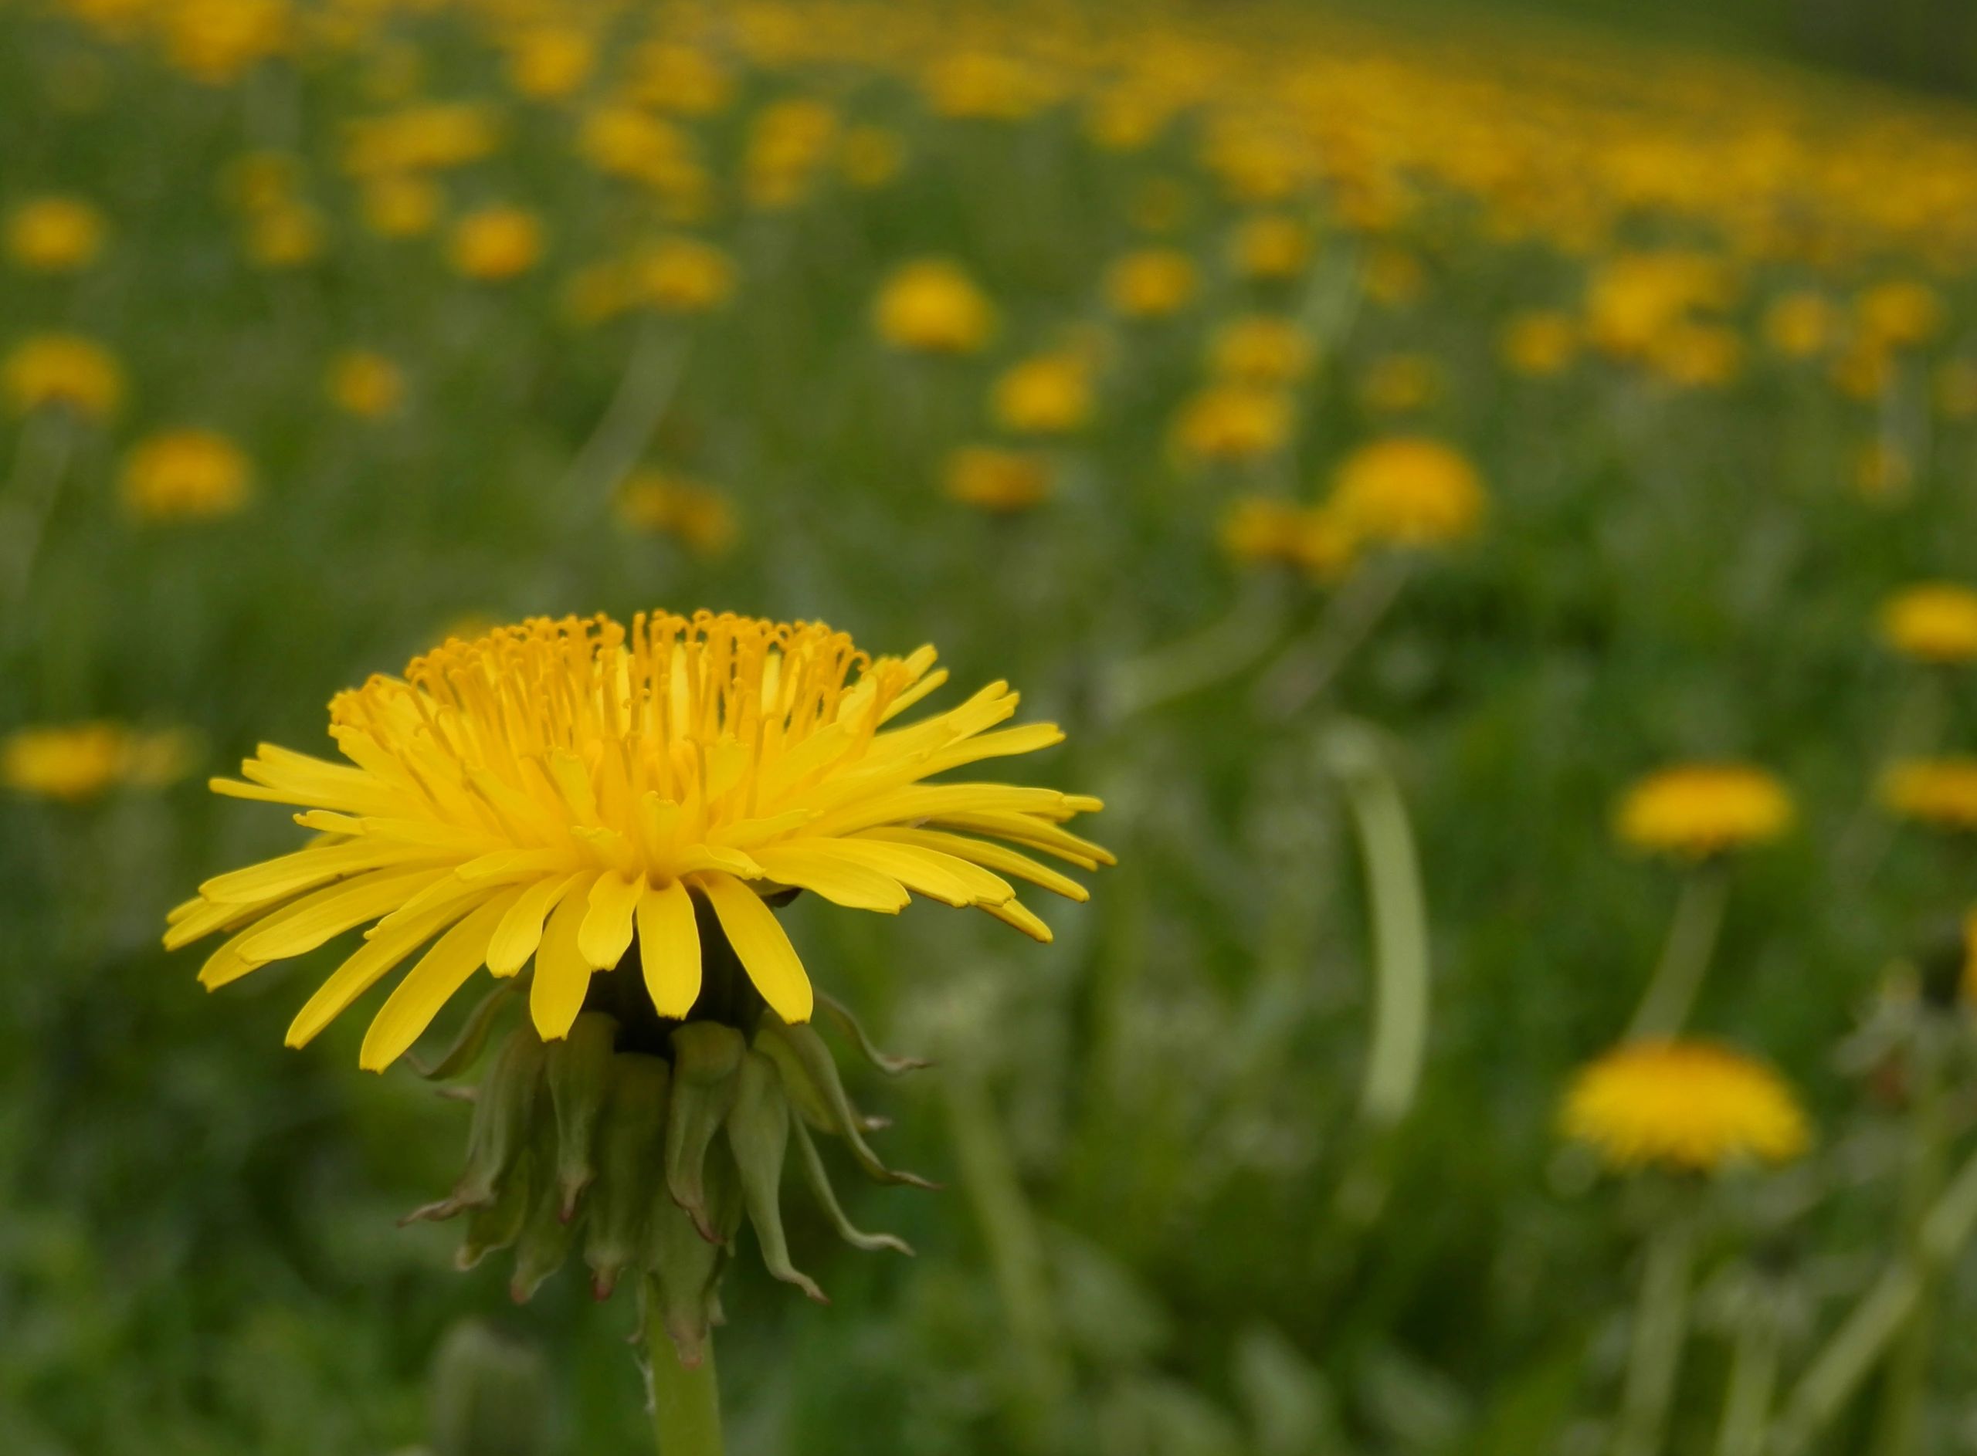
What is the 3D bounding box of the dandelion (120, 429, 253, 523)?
[{"bbox_3d":[-0.263,-0.083,1.240,0.041,0.024,0.041,0,10,0],"label":"dandelion"}]

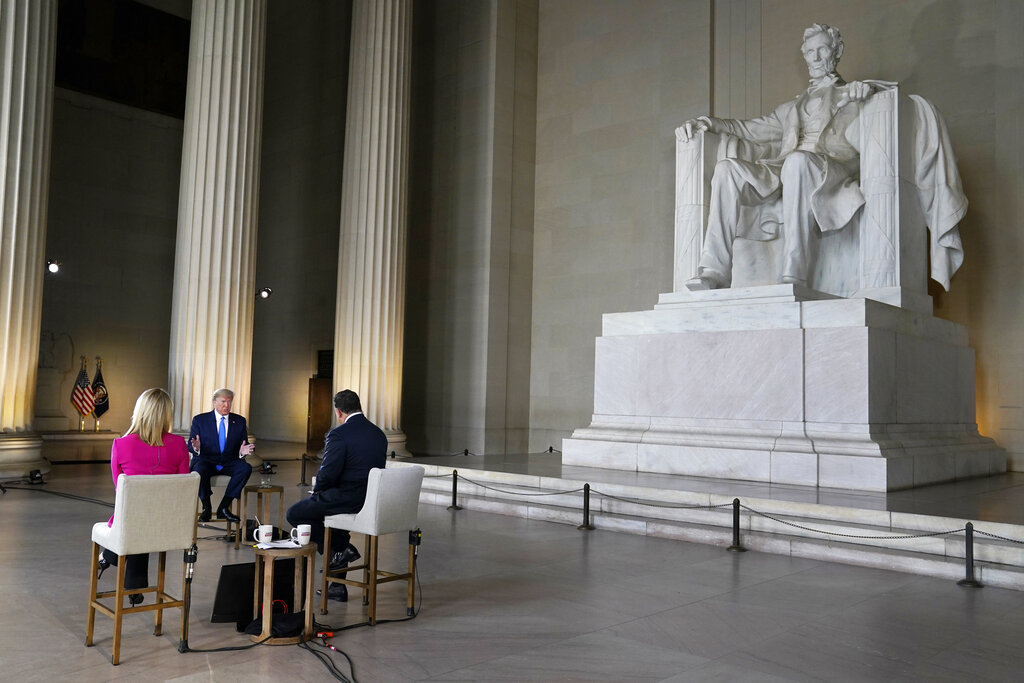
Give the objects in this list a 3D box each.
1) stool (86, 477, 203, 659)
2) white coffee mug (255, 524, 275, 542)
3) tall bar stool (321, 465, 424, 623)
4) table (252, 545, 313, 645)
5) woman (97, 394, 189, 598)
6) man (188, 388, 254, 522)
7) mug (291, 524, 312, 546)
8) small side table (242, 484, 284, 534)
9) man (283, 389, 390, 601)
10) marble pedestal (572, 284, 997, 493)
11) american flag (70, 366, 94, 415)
[{"bbox_3d":[-2.312,1.368,5.359,0.500,1.100,0.560,5,-6,-42],"label":"stool"},{"bbox_3d":[-1.684,1.301,5.781,0.130,0.115,0.090,5,-6,-42],"label":"white coffee mug"},{"bbox_3d":[-1.034,1.476,6.356,0.570,1.090,0.500,-2,-5,37],"label":"tall bar stool"},{"bbox_3d":[-1.522,1.666,5.710,0.405,0.605,0.405,1,-4,0],"label":"table"},{"bbox_3d":[-2.419,1.012,5.529,0.520,1.410,0.760,5,-5,-38],"label":"woman"},{"bbox_3d":[-3.056,1.206,9.069,0.660,1.380,0.760,3,-4,-21],"label":"man"},{"bbox_3d":[-1.408,1.302,5.737,0.130,0.120,0.090,4,-5,-27],"label":"mug"},{"bbox_3d":[-2.692,1.889,9.239,0.405,0.610,0.405,-2,-6,43],"label":"small side table"},{"bbox_3d":[-1.312,1.207,6.611,0.860,1.660,0.580,-2,-5,40],"label":"man"},{"bbox_3d":[5.193,0.837,15.946,5.700,3.040,6.330,-2,-6,43],"label":"marble pedestal"},{"bbox_3d":[-14.344,1.636,28.500,0.350,1.740,0.780,-2,-6,43],"label":"american flag"}]

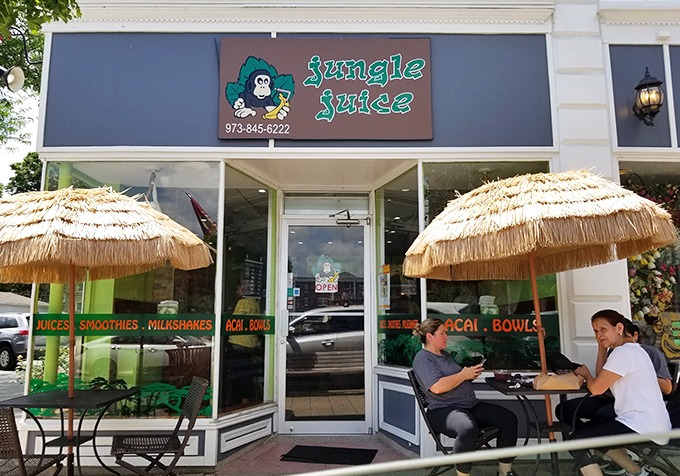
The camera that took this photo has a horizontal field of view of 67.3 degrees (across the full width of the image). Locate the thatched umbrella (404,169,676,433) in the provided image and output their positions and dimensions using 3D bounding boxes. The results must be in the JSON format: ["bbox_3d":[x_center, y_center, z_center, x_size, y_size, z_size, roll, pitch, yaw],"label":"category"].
[{"bbox_3d":[1.350,0.486,3.538,1.780,1.980,1.780,-4,-8,-1],"label":"thatched umbrella"}]

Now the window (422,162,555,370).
[{"bbox_3d":[1.297,0.224,4.471,1.140,1.820,0.080,0,-8,0],"label":"window"}]

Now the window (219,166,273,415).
[{"bbox_3d":[-0.841,0.487,4.791,0.080,2.140,0.860,-4,-8,24],"label":"window"}]

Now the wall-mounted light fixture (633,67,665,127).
[{"bbox_3d":[2.681,-1.217,4.466,0.250,0.540,0.310,0,-8,0],"label":"wall-mounted light fixture"}]

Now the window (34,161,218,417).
[{"bbox_3d":[-1.815,0.409,4.420,1.560,2.190,0.080,0,-8,0],"label":"window"}]

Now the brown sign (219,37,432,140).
[{"bbox_3d":[-0.128,-1.356,4.612,1.920,0.966,0.050,0,-8,0],"label":"brown sign"}]

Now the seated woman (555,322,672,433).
[{"bbox_3d":[2.038,1.208,3.810,0.820,1.200,0.480,1,-8,-5],"label":"seated woman"}]

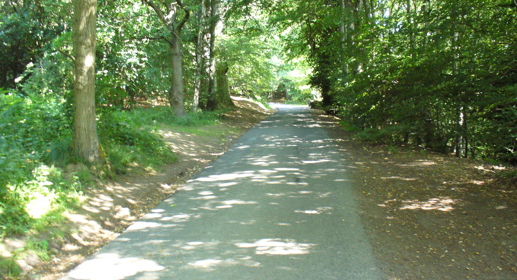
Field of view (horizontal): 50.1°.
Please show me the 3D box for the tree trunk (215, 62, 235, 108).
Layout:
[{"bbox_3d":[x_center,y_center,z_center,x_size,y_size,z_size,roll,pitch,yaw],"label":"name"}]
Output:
[{"bbox_3d":[-1.692,-2.737,27.500,0.980,2.350,0.950,0,5,0],"label":"tree trunk"}]

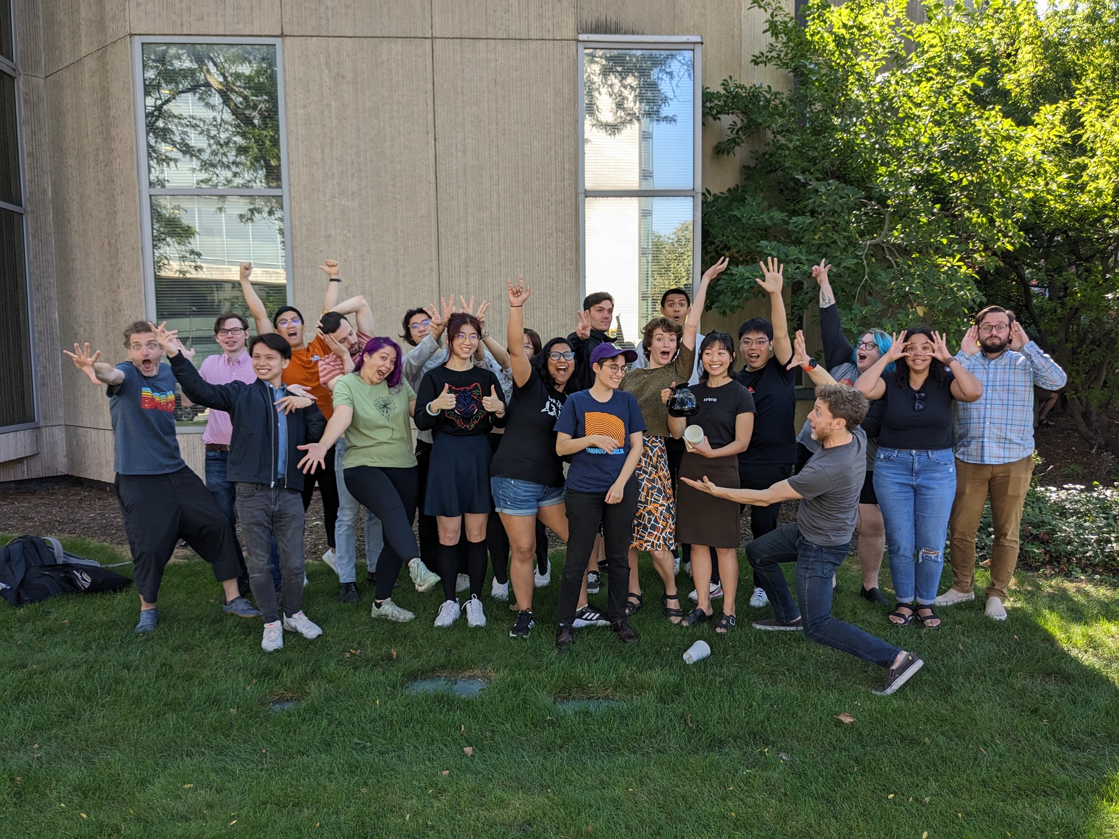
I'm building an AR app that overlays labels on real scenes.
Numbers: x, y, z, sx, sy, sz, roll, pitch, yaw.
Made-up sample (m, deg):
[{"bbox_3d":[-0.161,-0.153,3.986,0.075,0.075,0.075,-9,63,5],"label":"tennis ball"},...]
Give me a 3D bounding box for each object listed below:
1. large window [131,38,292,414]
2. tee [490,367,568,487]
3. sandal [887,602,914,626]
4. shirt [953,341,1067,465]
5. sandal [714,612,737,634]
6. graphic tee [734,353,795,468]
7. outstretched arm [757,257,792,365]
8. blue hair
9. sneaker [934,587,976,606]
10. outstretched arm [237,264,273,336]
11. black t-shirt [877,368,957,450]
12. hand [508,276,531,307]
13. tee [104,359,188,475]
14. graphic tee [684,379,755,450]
[{"bbox_3d":[-3.433,-1.811,8.800,1.460,3.880,0.130,-1,5,-3],"label":"large window"},{"bbox_3d":[-0.134,0.046,4.880,0.500,0.660,0.320,2,6,-25],"label":"tee"},{"bbox_3d":[1.945,1.079,4.951,0.105,0.095,0.250,2,6,32],"label":"sandal"},{"bbox_3d":[2.567,-0.099,5.080,0.720,0.690,0.360,2,6,30],"label":"shirt"},{"bbox_3d":[0.931,1.108,4.851,0.100,0.085,0.250,2,6,26],"label":"sandal"},{"bbox_3d":[1.168,-0.053,5.080,0.470,0.640,0.270,2,6,25],"label":"graphic tee"},{"bbox_3d":[1.234,-0.619,5.000,0.190,0.630,0.180,-4,9,12],"label":"outstretched arm"},{"bbox_3d":[1.893,-0.413,5.250,0.225,0.275,0.210,-2,6,-38],"label":"blue hair"},{"bbox_3d":[2.300,1.025,5.050,0.270,0.090,0.100,-3,6,-21],"label":"sneaker"},{"bbox_3d":[-1.852,-0.733,5.320,0.125,0.480,0.125,-17,5,-5],"label":"outstretched arm"},{"bbox_3d":[1.909,-0.058,4.660,0.440,0.430,0.280,1,6,19],"label":"black t-shirt"},{"bbox_3d":[-0.211,-0.671,4.570,0.115,0.170,0.075,-1,3,-6],"label":"hand"},{"bbox_3d":[-2.328,-0.007,4.930,0.260,0.610,0.410,3,7,38],"label":"tee"},{"bbox_3d":[0.841,-0.026,4.650,0.410,0.400,0.250,1,5,13],"label":"graphic tee"}]

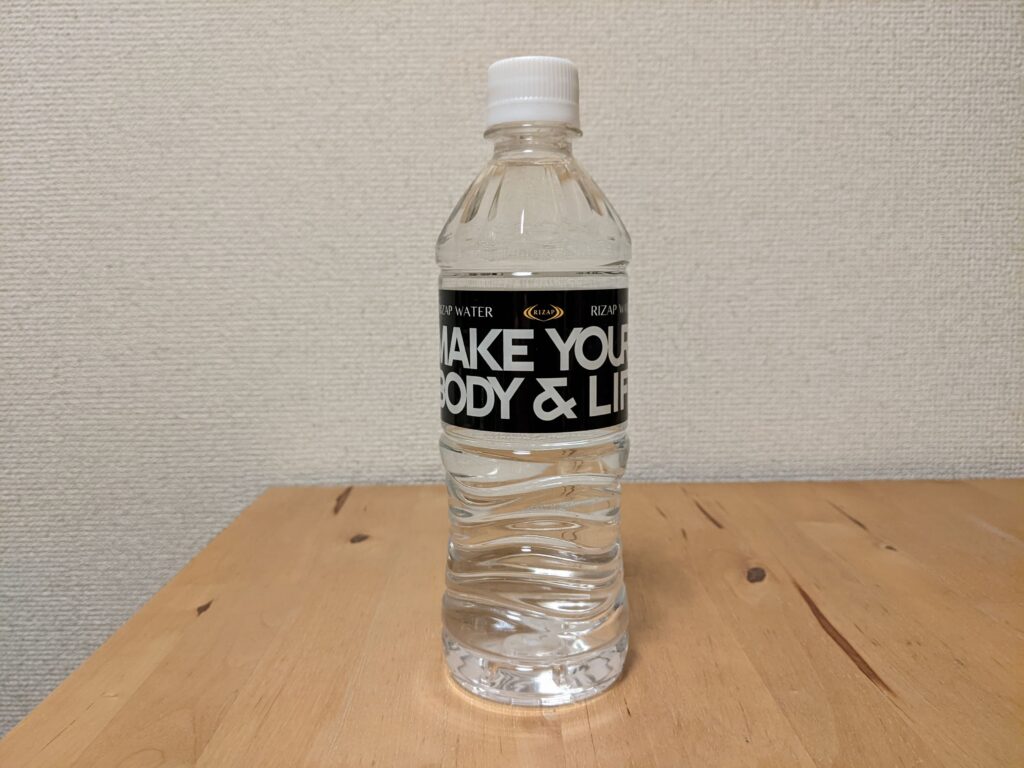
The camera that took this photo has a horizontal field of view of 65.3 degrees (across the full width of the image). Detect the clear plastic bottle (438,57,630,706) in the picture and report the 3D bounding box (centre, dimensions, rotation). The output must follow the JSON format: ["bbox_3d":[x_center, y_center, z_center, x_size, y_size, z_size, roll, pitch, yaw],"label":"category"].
[{"bbox_3d":[0.008,-0.001,0.278,0.066,0.210,0.066,-1,8,-4],"label":"clear plastic bottle"}]

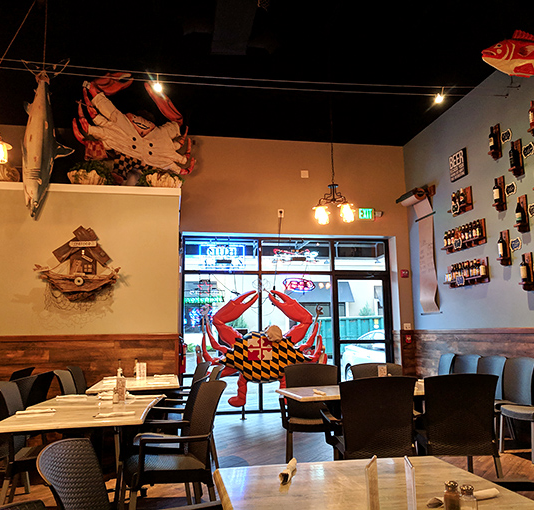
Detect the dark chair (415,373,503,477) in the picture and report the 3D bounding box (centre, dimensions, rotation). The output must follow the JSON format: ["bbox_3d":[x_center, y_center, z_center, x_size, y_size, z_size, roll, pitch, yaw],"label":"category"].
[{"bbox_3d":[1.272,1.278,3.565,0.580,0.917,0.600,1,-9,-10],"label":"dark chair"}]

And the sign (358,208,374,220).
[{"bbox_3d":[1.635,-0.670,8.367,0.270,0.205,0.050,1,-9,-10],"label":"sign"}]

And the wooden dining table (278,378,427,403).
[{"bbox_3d":[0.746,1.395,3.809,1.220,0.760,0.760,1,-9,-11],"label":"wooden dining table"}]

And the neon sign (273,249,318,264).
[{"bbox_3d":[0.454,0.023,8.100,0.730,0.270,0.090,1,-9,-10],"label":"neon sign"}]

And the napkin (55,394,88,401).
[{"bbox_3d":[-1.352,0.980,3.553,0.210,0.038,0.045,1,-9,-11],"label":"napkin"}]

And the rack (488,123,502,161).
[{"bbox_3d":[2.727,-1.350,6.113,0.118,0.430,0.120,1,-9,-10],"label":"rack"}]

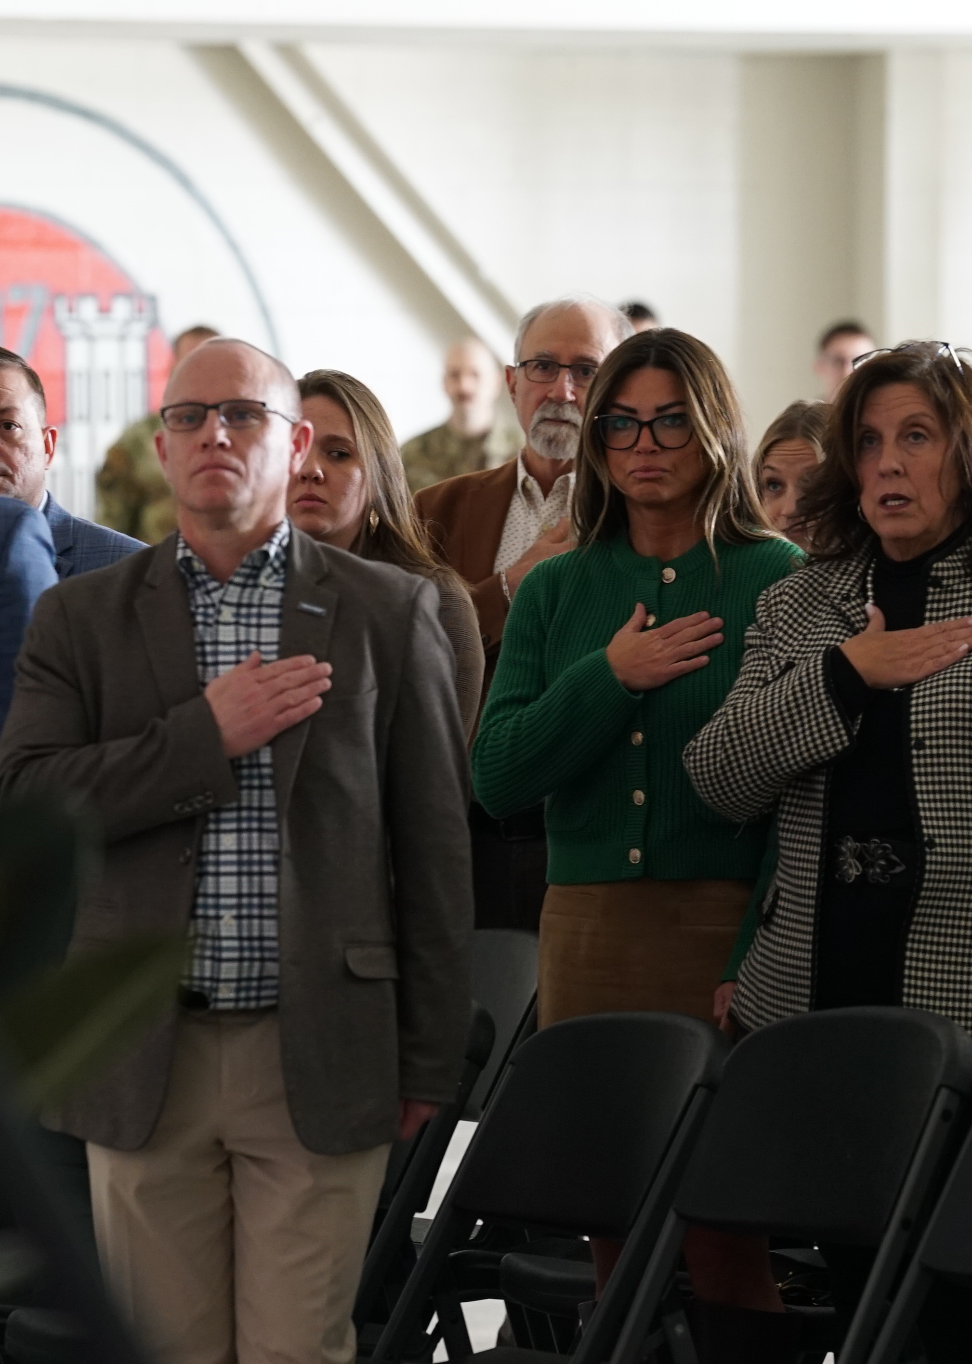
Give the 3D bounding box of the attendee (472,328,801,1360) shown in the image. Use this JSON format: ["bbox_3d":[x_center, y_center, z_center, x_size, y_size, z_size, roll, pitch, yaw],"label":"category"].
[{"bbox_3d":[0.206,0.375,14.000,0.480,1.684,0.340,1,2,14],"label":"attendee"}]

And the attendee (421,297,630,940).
[{"bbox_3d":[0.115,0.298,15.700,0.530,1.739,0.360,1,2,22],"label":"attendee"}]

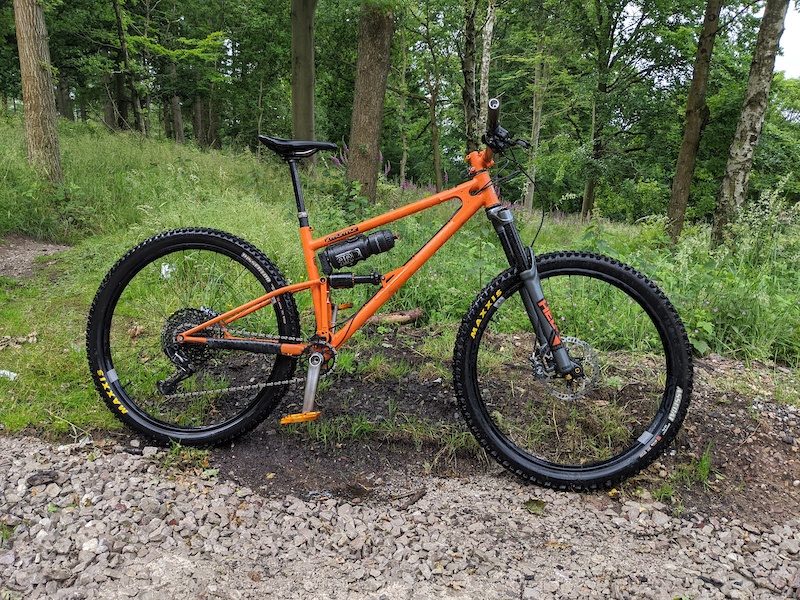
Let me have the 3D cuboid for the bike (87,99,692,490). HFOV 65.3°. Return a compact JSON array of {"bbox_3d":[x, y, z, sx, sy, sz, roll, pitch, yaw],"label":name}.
[{"bbox_3d":[-0.064,0.003,2.046,1.997,1.080,0.780,4,-5,6],"label":"bike"}]

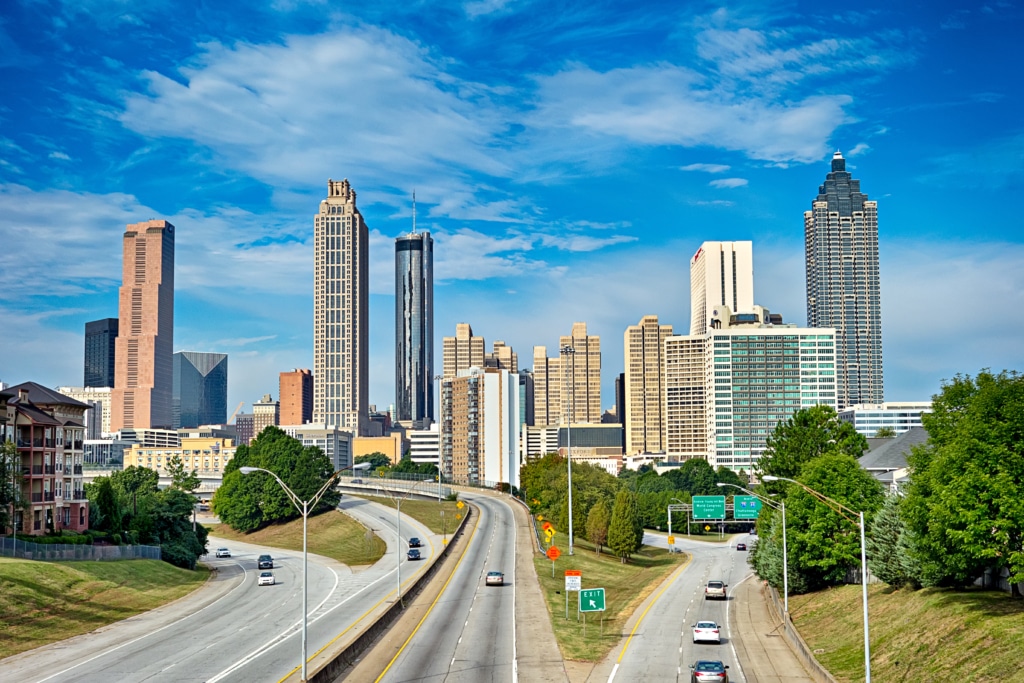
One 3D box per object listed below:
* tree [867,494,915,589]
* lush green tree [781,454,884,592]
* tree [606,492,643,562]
[{"bbox_3d":[30.661,16.189,112.919,3.887,7.542,3.887,-1,-6,0],"label":"tree"},{"bbox_3d":[28.277,16.029,122.987,9.173,12.076,9.173,-1,-6,0],"label":"lush green tree"},{"bbox_3d":[16.008,26.312,198.351,5.122,10.160,5.122,-1,-6,0],"label":"tree"}]

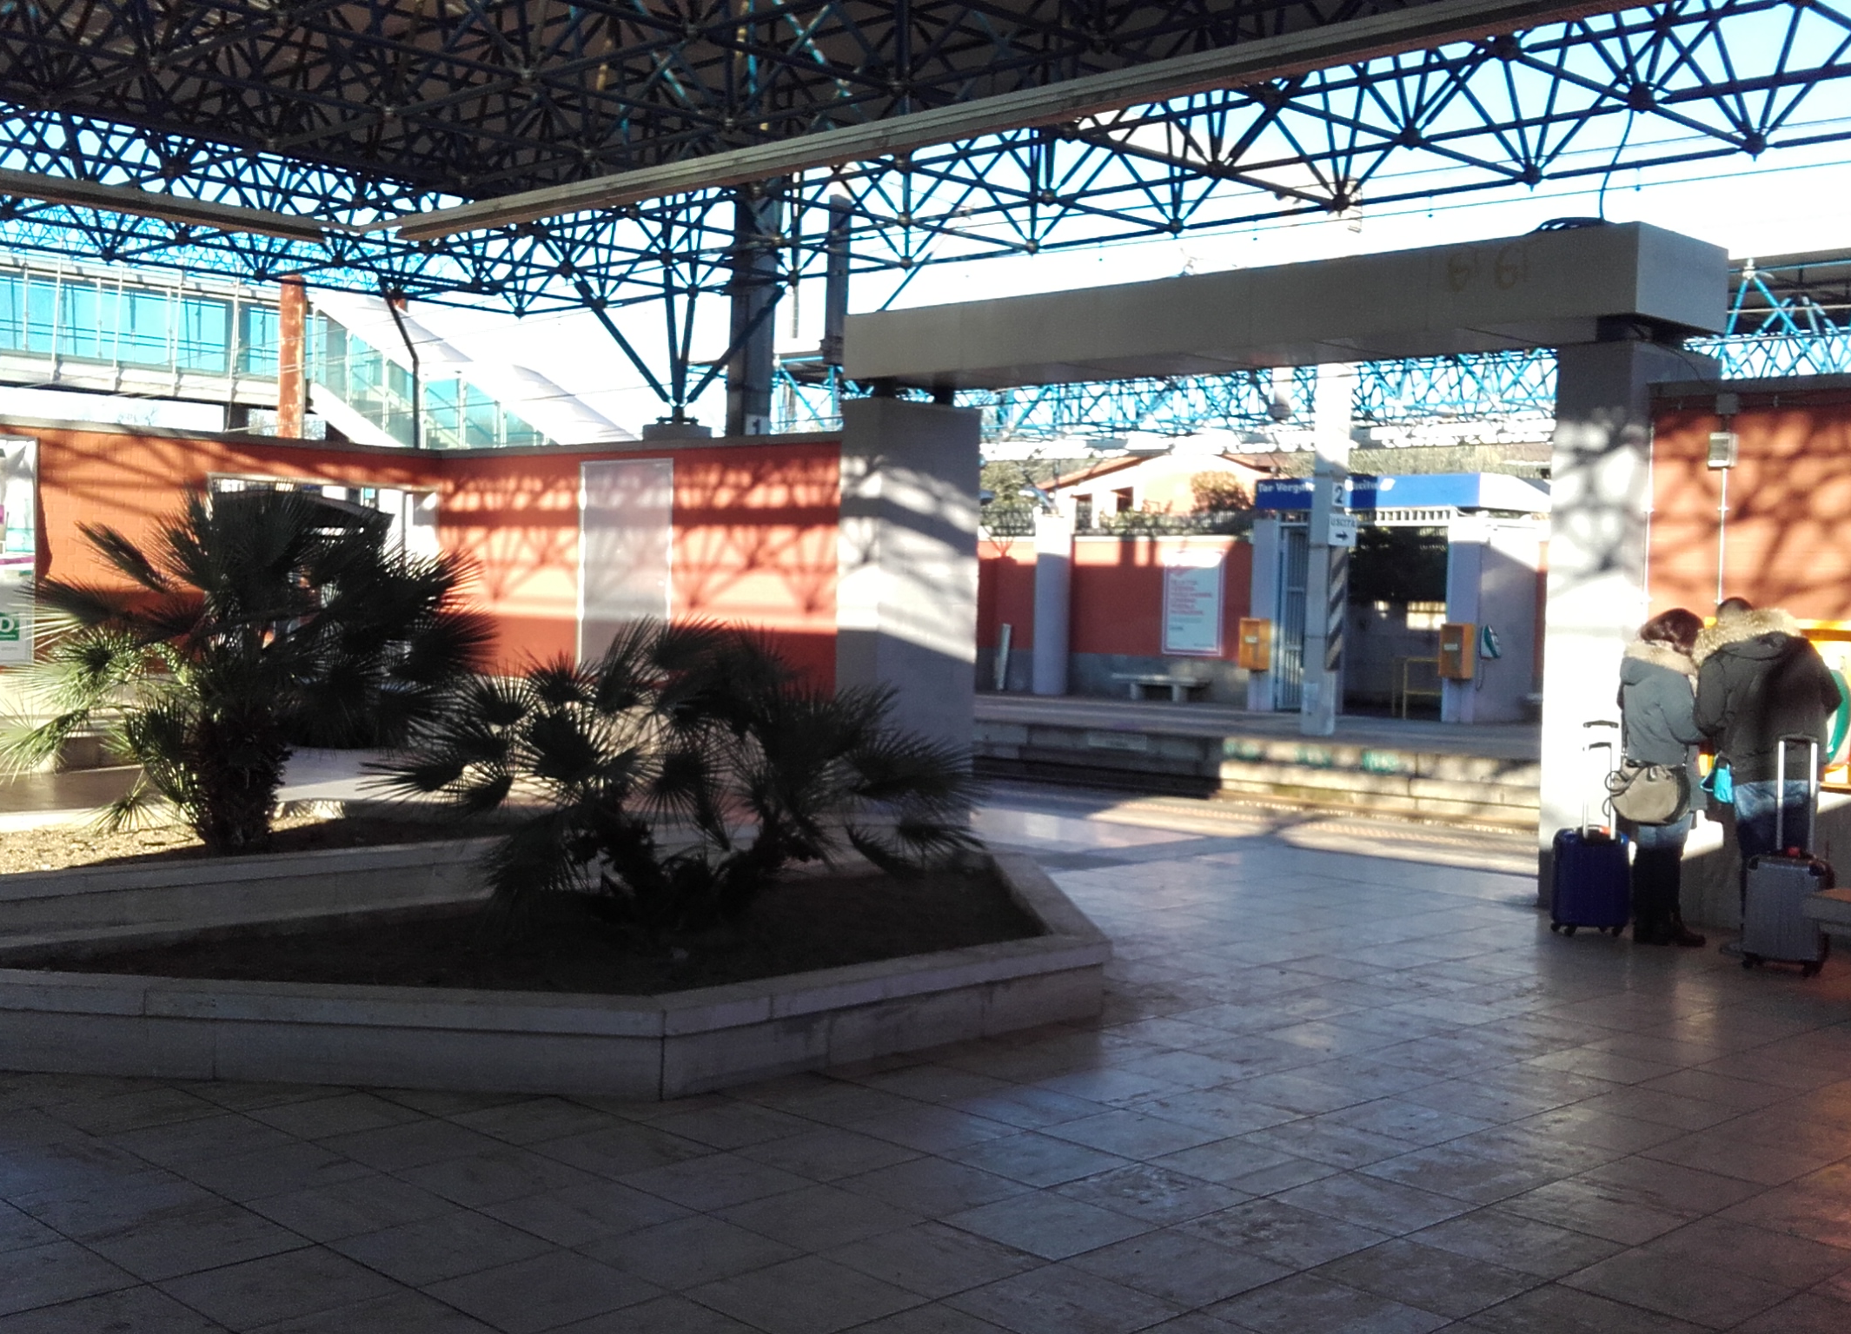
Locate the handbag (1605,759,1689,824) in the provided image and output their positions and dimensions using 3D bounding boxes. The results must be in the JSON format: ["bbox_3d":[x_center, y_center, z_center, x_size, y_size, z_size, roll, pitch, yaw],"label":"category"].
[{"bbox_3d":[3.578,0.615,9.200,0.400,0.340,0.180,3,2,35],"label":"handbag"}]

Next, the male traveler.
[{"bbox_3d":[4.064,0.514,8.965,0.660,1.740,0.500,1,2,-5],"label":"male traveler"}]

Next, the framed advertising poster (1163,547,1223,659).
[{"bbox_3d":[4.776,-1.158,33.000,1.380,1.900,0.070,3,2,40],"label":"framed advertising poster"}]

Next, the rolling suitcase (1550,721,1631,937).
[{"bbox_3d":[3.367,0.806,9.392,0.340,1.090,0.220,1,2,-8],"label":"rolling suitcase"}]

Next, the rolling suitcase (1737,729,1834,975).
[{"bbox_3d":[3.983,0.854,8.617,0.360,1.080,0.240,3,3,43],"label":"rolling suitcase"}]

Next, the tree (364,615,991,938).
[{"bbox_3d":[-1.058,0.445,8.000,2.500,1.320,2.050,2,2,0],"label":"tree"}]

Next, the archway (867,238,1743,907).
[{"bbox_3d":[1.907,-0.632,12.227,5.920,3.700,0.990,3,3,43],"label":"archway"}]

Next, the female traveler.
[{"bbox_3d":[3.654,0.529,9.230,0.410,1.670,0.450,0,2,-38],"label":"female traveler"}]

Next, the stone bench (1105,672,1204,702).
[{"bbox_3d":[4.077,0.363,32.300,1.750,0.480,0.480,3,2,40],"label":"stone bench"}]

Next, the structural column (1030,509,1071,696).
[{"bbox_3d":[2.305,-1.193,34.000,0.640,3.400,0.640,2,2,0],"label":"structural column"}]

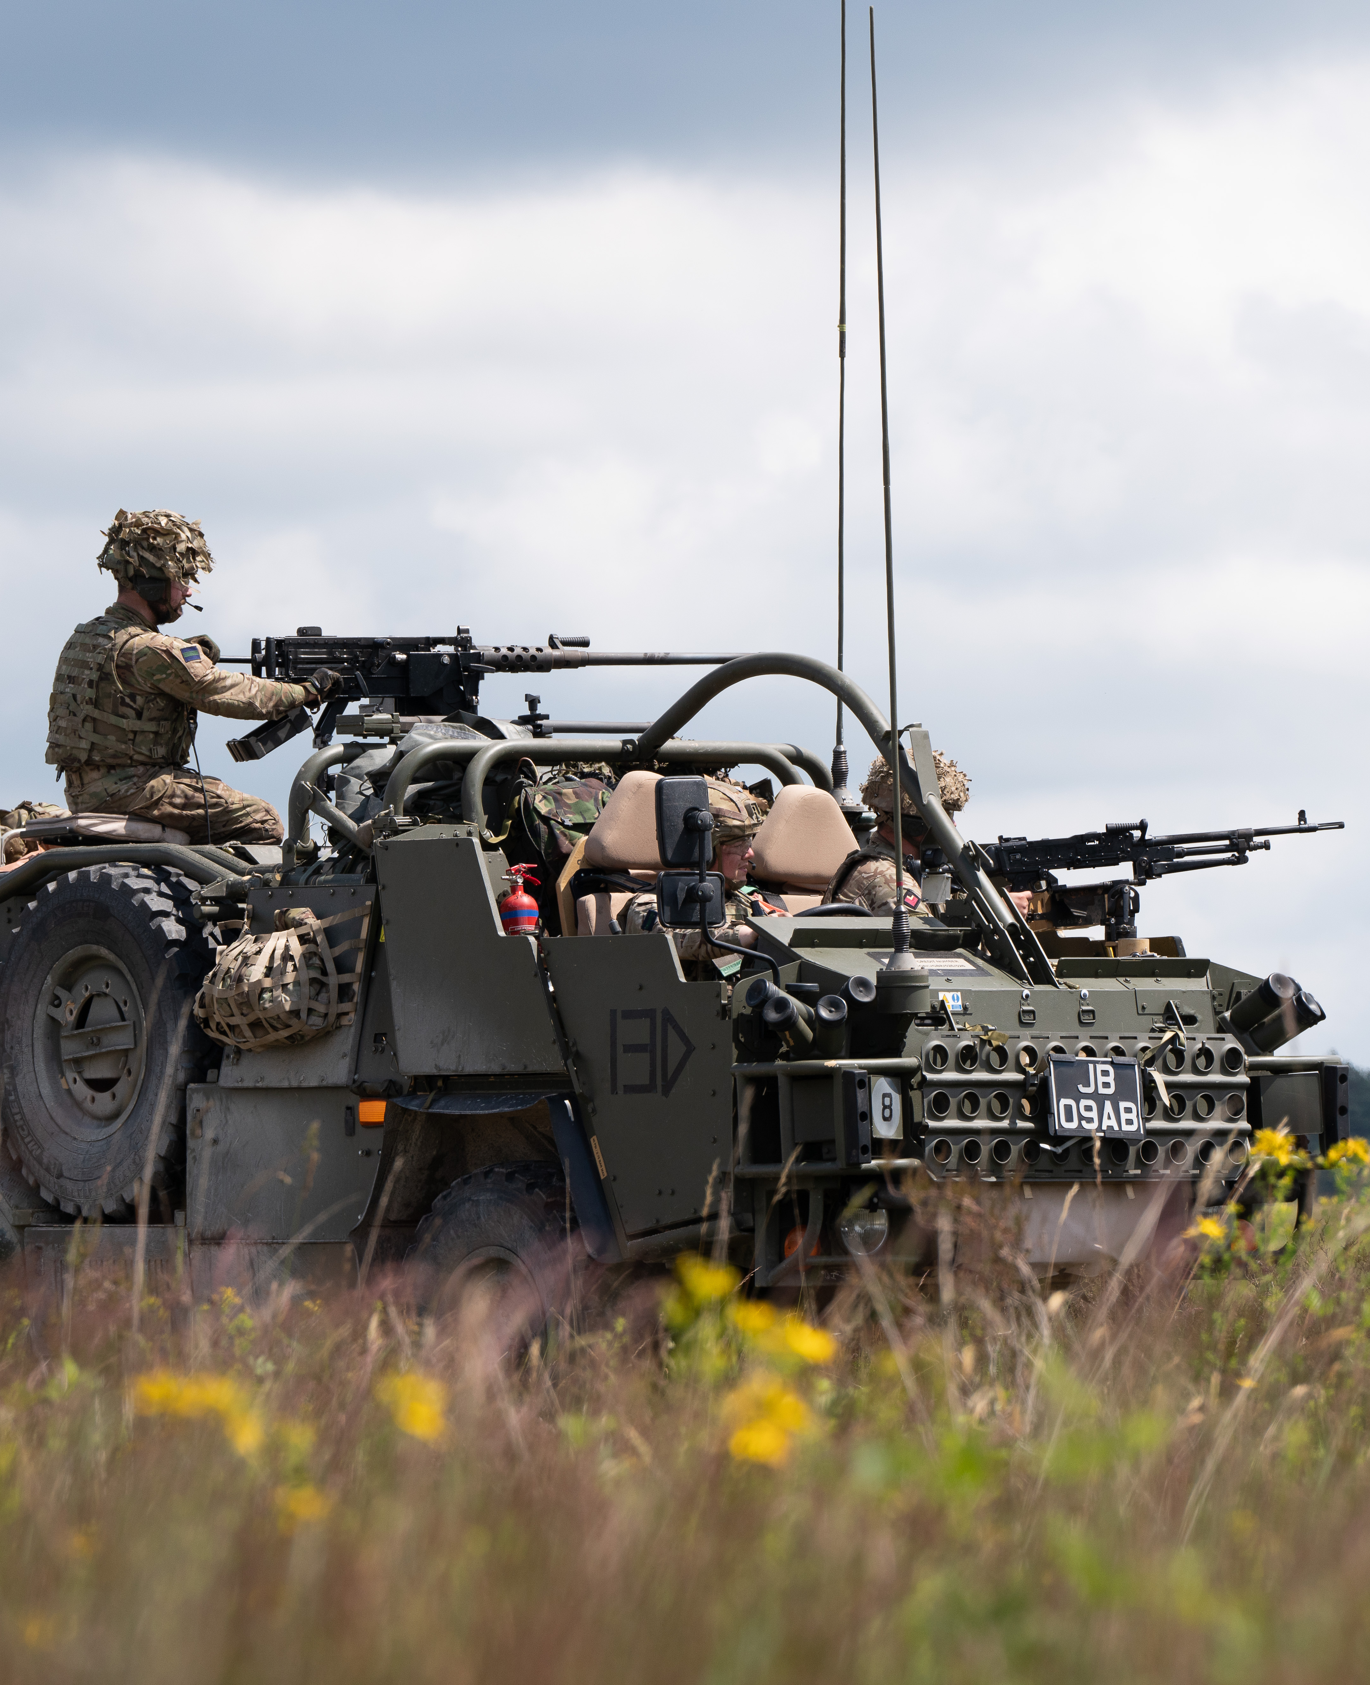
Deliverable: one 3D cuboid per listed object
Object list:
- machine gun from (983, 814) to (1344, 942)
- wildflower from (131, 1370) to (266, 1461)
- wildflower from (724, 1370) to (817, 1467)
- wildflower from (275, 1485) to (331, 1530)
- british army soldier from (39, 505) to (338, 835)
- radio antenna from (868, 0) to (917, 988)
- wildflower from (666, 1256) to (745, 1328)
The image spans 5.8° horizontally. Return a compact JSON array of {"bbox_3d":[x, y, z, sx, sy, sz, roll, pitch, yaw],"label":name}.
[{"bbox_3d":[1.286,0.091,38.000,1.150,0.300,0.250,6,-2,7],"label":"machine gun"},{"bbox_3d":[-0.465,0.547,13.000,0.120,0.080,0.085,0,-2,0],"label":"wildflower"},{"bbox_3d":[0.084,0.572,13.500,0.085,0.088,0.075,0,-2,0],"label":"wildflower"},{"bbox_3d":[-0.365,0.635,13.000,0.046,0.036,0.042,0,-2,0],"label":"wildflower"},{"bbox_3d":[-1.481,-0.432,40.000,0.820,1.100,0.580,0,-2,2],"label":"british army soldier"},{"bbox_3d":[0.557,-0.965,37.075,0.090,2.620,0.090,-2,-3,0],"label":"radio antenna"},{"bbox_3d":[0.021,0.462,14.000,0.075,0.068,0.070,0,-2,0],"label":"wildflower"}]

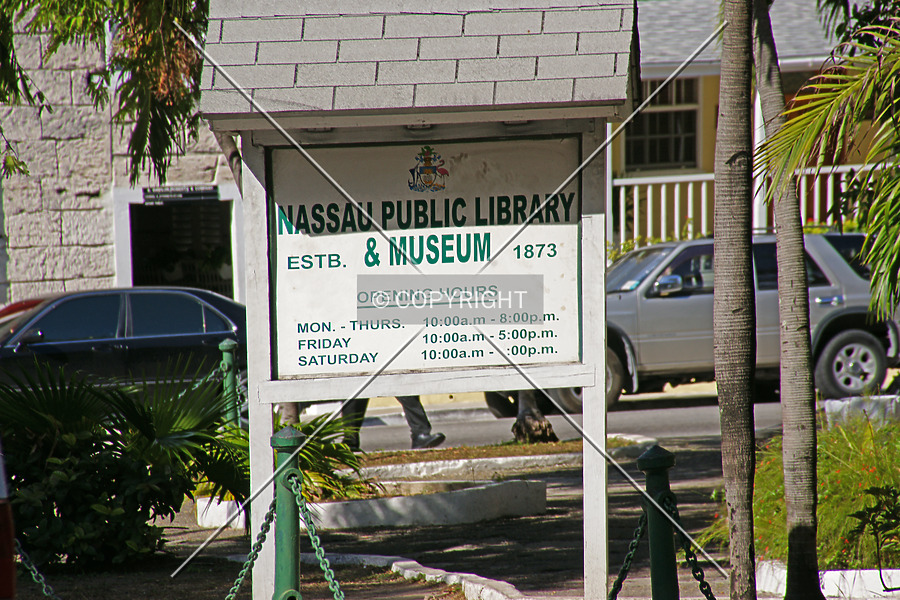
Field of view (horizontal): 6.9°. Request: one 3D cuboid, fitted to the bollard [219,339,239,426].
[{"bbox_3d":[-1.516,0.742,52.000,0.132,0.950,0.132,-2,0,0],"label":"bollard"}]

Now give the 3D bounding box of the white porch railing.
[{"bbox_3d":[3.096,-0.868,77.000,3.100,0.920,0.080,-2,2,-14],"label":"white porch railing"}]

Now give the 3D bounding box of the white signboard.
[{"bbox_3d":[-0.090,-0.167,29.100,1.220,0.920,0.050,-1,2,3],"label":"white signboard"}]

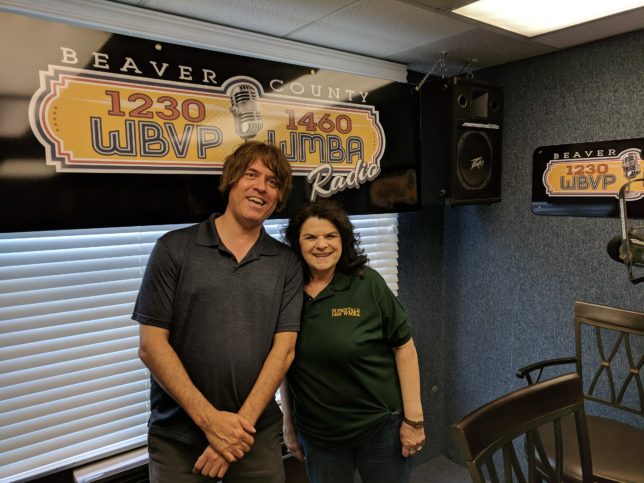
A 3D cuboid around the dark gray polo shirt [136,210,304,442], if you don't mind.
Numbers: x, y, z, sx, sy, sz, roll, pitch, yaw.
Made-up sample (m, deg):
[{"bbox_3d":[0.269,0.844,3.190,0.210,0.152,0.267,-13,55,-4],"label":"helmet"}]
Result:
[{"bbox_3d":[-0.328,0.264,1.520,0.530,0.710,0.290,-3,6,-23],"label":"dark gray polo shirt"}]

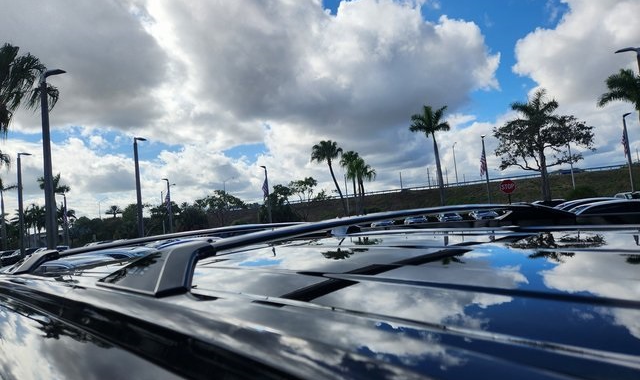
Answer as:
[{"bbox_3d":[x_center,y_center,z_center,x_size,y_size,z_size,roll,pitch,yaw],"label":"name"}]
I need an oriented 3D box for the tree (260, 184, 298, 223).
[{"bbox_3d":[-5.221,2.389,55.853,4.480,5.990,4.300,-5,-3,0],"label":"tree"}]

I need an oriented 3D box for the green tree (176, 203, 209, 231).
[{"bbox_3d":[-16.792,4.248,56.000,4.200,5.180,4.000,-3,-4,-17],"label":"green tree"}]

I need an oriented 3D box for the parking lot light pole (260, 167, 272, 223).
[{"bbox_3d":[-5.731,1.159,45.478,0.400,7.500,1.050,-6,-3,20],"label":"parking lot light pole"}]

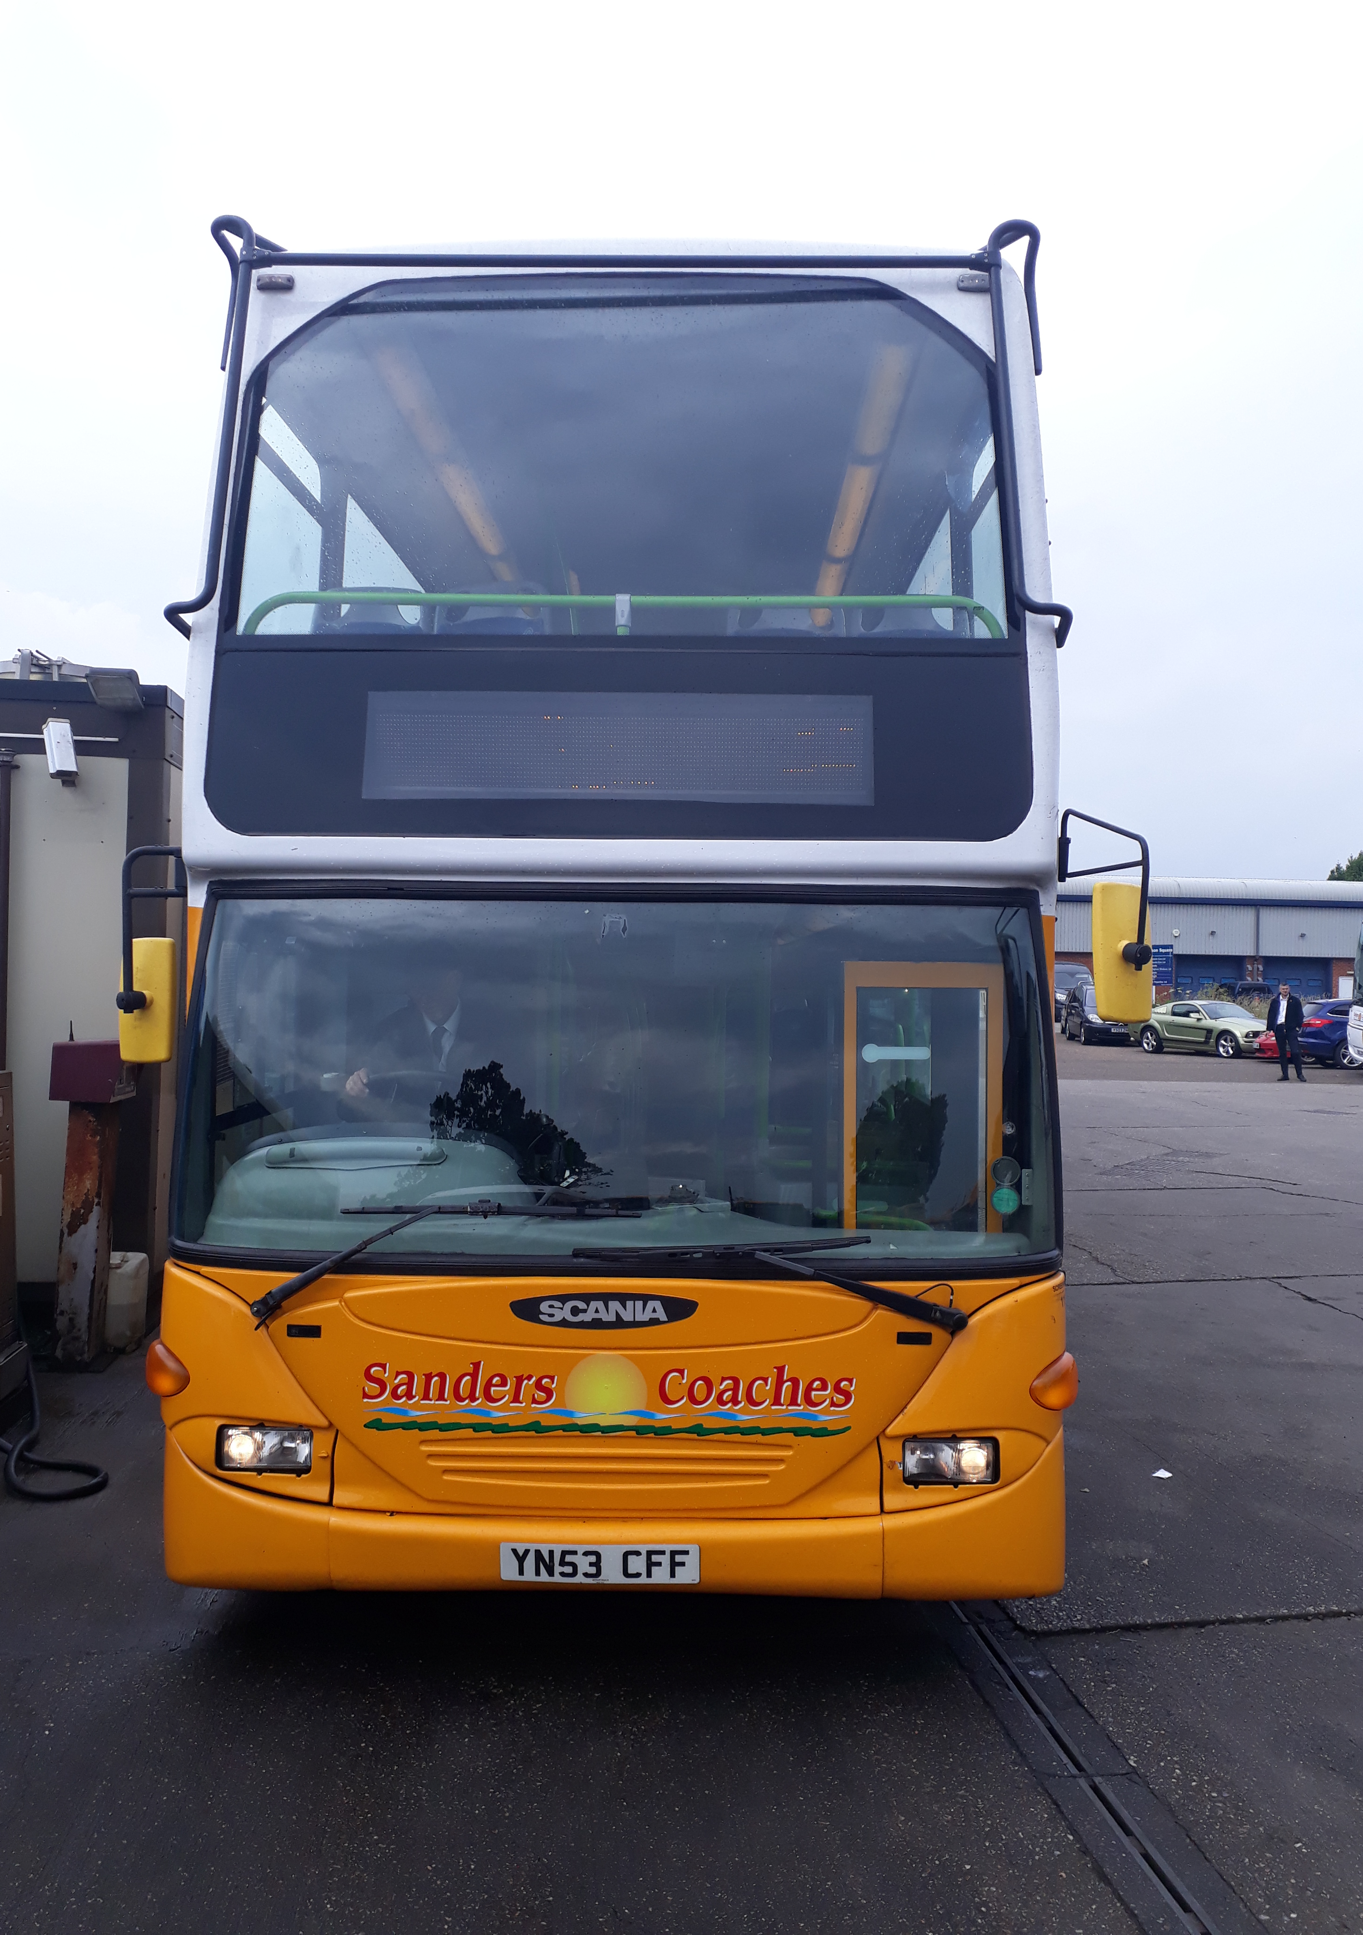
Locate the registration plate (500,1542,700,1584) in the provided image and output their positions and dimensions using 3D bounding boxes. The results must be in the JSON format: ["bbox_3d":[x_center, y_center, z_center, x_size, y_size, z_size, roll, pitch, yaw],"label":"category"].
[{"bbox_3d":[-0.212,1.560,3.950,0.520,0.111,0.015,1,6,1],"label":"registration plate"}]

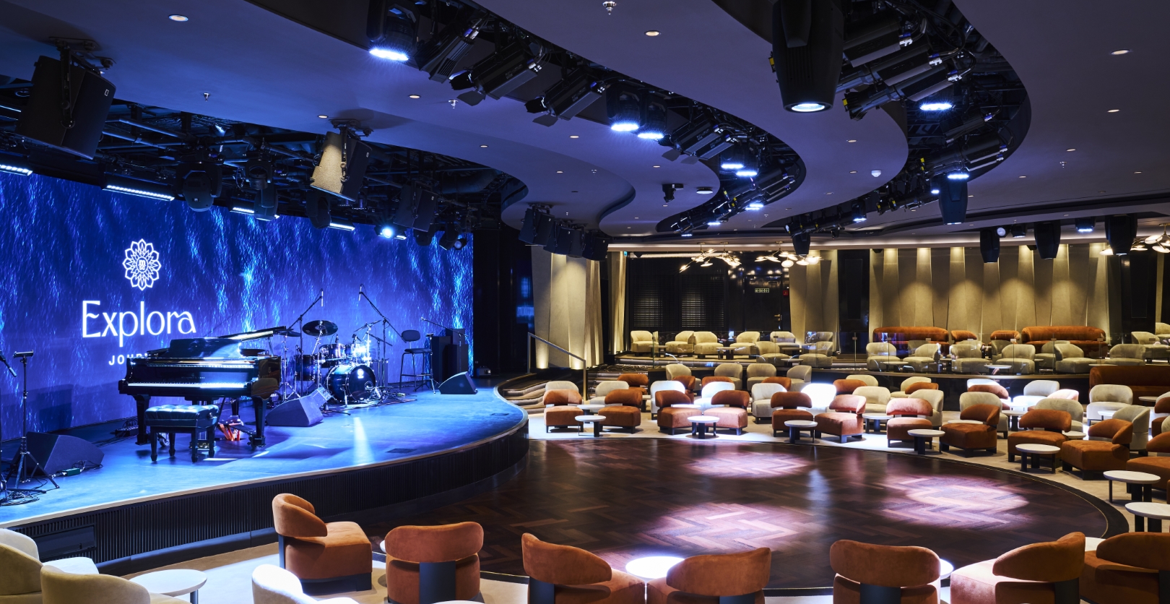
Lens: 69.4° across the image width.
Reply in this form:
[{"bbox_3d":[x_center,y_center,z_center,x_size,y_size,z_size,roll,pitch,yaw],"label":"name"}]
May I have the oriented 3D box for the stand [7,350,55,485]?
[{"bbox_3d":[-4.900,1.017,7.400,0.440,1.190,0.420,0,0,-33],"label":"stand"}]

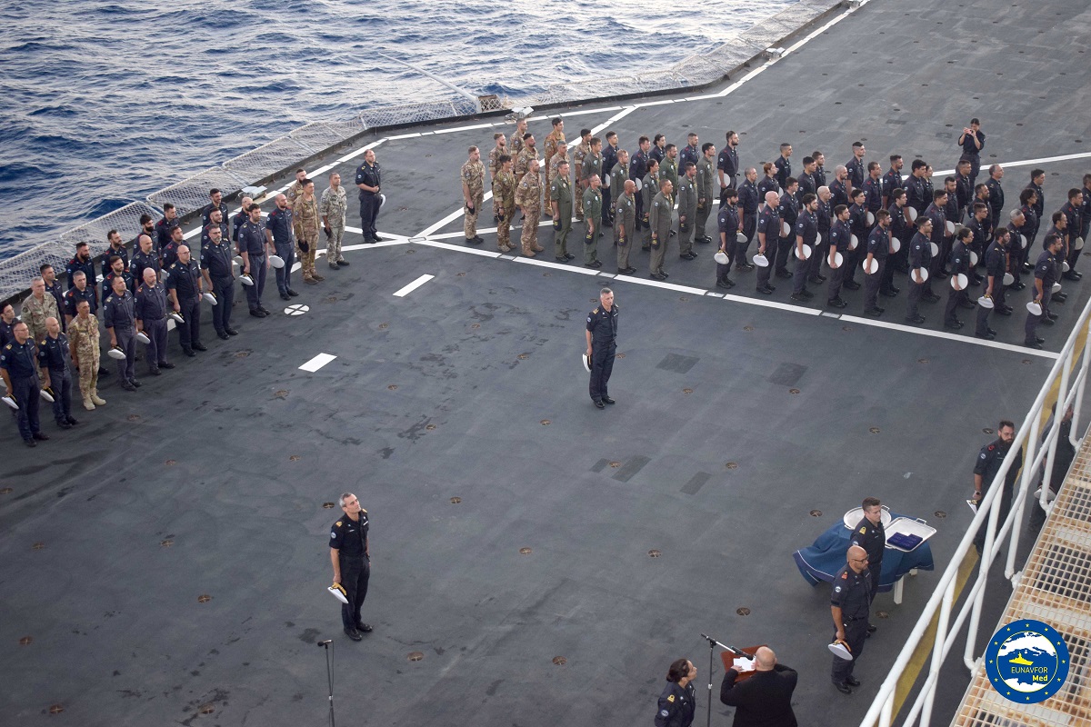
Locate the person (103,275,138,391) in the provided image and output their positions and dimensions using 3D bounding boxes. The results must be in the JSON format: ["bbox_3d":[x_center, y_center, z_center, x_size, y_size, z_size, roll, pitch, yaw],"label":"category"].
[{"bbox_3d":[-6.217,-0.452,21.361,0.320,1.784,0.490,14,30,27],"label":"person"}]

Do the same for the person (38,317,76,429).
[{"bbox_3d":[-6.858,0.096,20.450,0.380,1.677,0.530,13,29,25],"label":"person"}]

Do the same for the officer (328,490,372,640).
[{"bbox_3d":[-2.126,2.191,15.858,0.380,1.771,0.530,13,29,25],"label":"officer"}]

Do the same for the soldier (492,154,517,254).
[{"bbox_3d":[-0.737,-2.907,26.248,0.330,1.776,0.510,14,30,27],"label":"soldier"}]

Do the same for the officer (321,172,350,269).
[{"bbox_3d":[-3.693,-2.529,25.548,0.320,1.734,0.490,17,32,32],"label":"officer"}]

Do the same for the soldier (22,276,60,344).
[{"bbox_3d":[-7.508,-0.489,21.931,0.350,1.750,0.530,21,33,37],"label":"soldier"}]

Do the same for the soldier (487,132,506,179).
[{"bbox_3d":[-0.901,-3.559,27.741,0.330,1.741,0.510,14,30,27],"label":"soldier"}]

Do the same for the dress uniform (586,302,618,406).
[{"bbox_3d":[0.820,-0.125,21.056,0.520,1.570,0.340,-17,30,-30],"label":"dress uniform"}]

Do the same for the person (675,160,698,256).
[{"bbox_3d":[2.536,-2.704,25.699,0.320,1.777,0.490,12,29,23],"label":"person"}]

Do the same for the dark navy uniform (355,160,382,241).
[{"bbox_3d":[-3.294,-3.043,27.130,0.340,1.479,0.530,13,29,25],"label":"dark navy uniform"}]

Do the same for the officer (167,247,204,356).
[{"bbox_3d":[-5.656,-1.016,22.884,0.370,1.790,0.540,20,33,36],"label":"officer"}]

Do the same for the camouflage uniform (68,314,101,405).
[{"bbox_3d":[-6.756,-0.068,21.366,0.340,1.460,0.520,22,34,38],"label":"camouflage uniform"}]

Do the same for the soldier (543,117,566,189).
[{"bbox_3d":[0.187,-3.927,28.548,0.360,1.830,0.510,17,31,31],"label":"soldier"}]

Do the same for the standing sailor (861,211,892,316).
[{"bbox_3d":[5.367,-1.634,23.465,0.320,1.780,0.490,11,29,23],"label":"standing sailor"}]

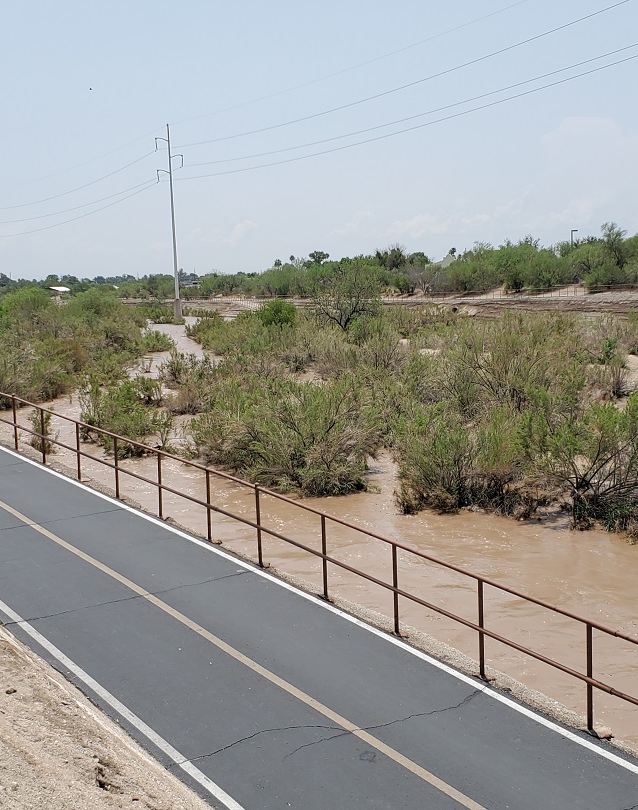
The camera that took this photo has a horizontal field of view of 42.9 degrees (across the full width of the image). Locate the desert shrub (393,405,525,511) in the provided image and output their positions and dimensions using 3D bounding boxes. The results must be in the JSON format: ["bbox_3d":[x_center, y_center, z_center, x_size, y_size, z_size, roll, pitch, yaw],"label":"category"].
[{"bbox_3d":[3.447,1.184,20.267,3.001,2.423,2.551,0,9,10],"label":"desert shrub"}]

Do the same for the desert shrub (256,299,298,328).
[{"bbox_3d":[-4.860,-10.251,91.307,4.409,3.446,3.968,-2,9,-3],"label":"desert shrub"}]

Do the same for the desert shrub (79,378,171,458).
[{"bbox_3d":[-6.754,0.326,27.876,2.960,2.492,2.664,-4,9,-14],"label":"desert shrub"}]

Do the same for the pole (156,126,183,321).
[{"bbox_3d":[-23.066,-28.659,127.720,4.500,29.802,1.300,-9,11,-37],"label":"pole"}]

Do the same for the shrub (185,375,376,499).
[{"bbox_3d":[-1.056,0.564,23.636,5.252,2.926,4.464,-2,9,-3],"label":"shrub"}]

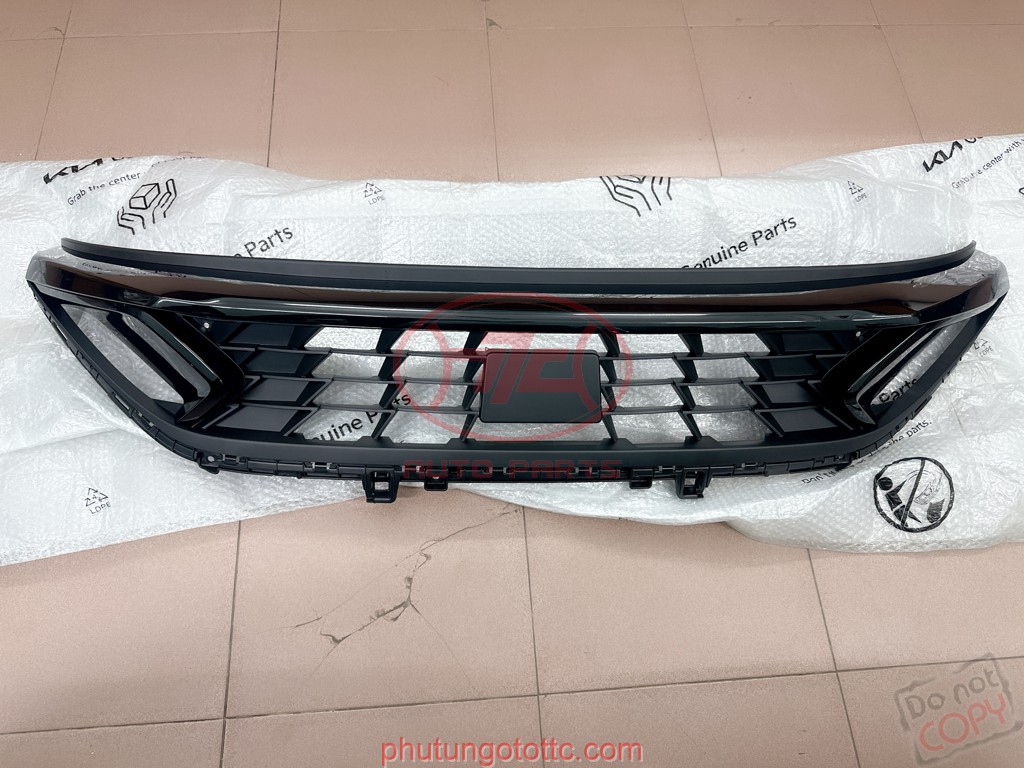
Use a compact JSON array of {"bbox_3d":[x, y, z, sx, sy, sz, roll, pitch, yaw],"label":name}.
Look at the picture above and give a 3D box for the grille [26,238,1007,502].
[{"bbox_3d":[0.033,-0.063,0.978,1.550,0.220,0.445,0,67,-2],"label":"grille"}]

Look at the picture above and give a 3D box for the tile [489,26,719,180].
[{"bbox_3d":[0.165,-0.520,1.334,0.400,0.010,0.400,-3,67,-4],"label":"tile"}]

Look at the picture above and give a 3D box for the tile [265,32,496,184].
[{"bbox_3d":[-0.234,-0.501,1.308,0.400,0.010,0.400,-3,67,-4],"label":"tile"}]

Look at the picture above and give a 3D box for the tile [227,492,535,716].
[{"bbox_3d":[-0.178,0.233,0.993,0.400,0.010,0.400,-3,67,-4],"label":"tile"}]

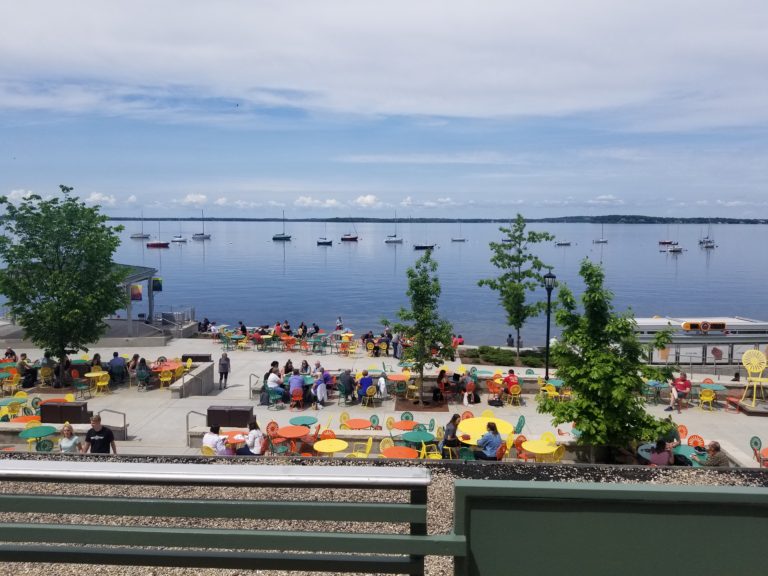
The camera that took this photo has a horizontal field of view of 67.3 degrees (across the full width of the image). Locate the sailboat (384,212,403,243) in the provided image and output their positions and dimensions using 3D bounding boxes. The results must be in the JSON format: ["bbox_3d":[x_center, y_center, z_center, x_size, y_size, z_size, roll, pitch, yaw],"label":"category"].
[{"bbox_3d":[3.937,-24.868,233.689,7.800,13.600,2.600,-2,7,-22],"label":"sailboat"}]

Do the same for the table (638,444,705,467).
[{"bbox_3d":[7.494,4.683,14.924,1.760,0.740,1.760,0,7,0],"label":"table"}]

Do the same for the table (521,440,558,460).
[{"bbox_3d":[3.840,4.261,14.179,0.900,0.730,0.900,0,7,0],"label":"table"}]

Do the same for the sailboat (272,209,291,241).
[{"bbox_3d":[-45.538,-28.041,257.513,8.300,13.200,2.700,0,7,-6],"label":"sailboat"}]

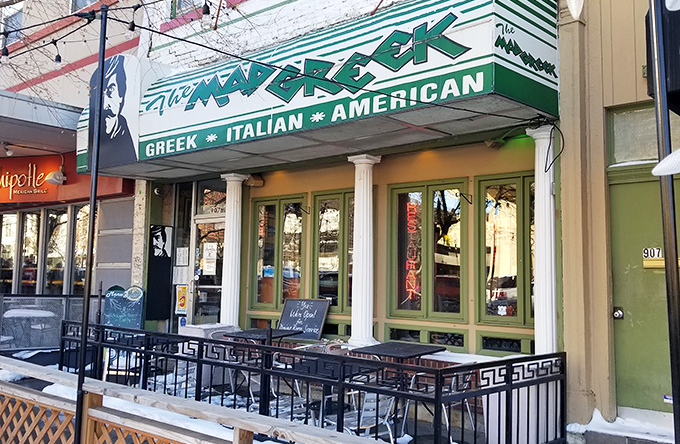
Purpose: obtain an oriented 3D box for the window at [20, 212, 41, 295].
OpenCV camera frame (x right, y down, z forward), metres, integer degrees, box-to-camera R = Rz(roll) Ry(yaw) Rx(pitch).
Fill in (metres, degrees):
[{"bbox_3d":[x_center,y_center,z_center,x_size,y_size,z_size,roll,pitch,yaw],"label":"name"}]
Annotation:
[{"bbox_3d":[-6.630,0.706,10.924,0.856,1.918,0.100,-3,-7,34],"label":"window"}]

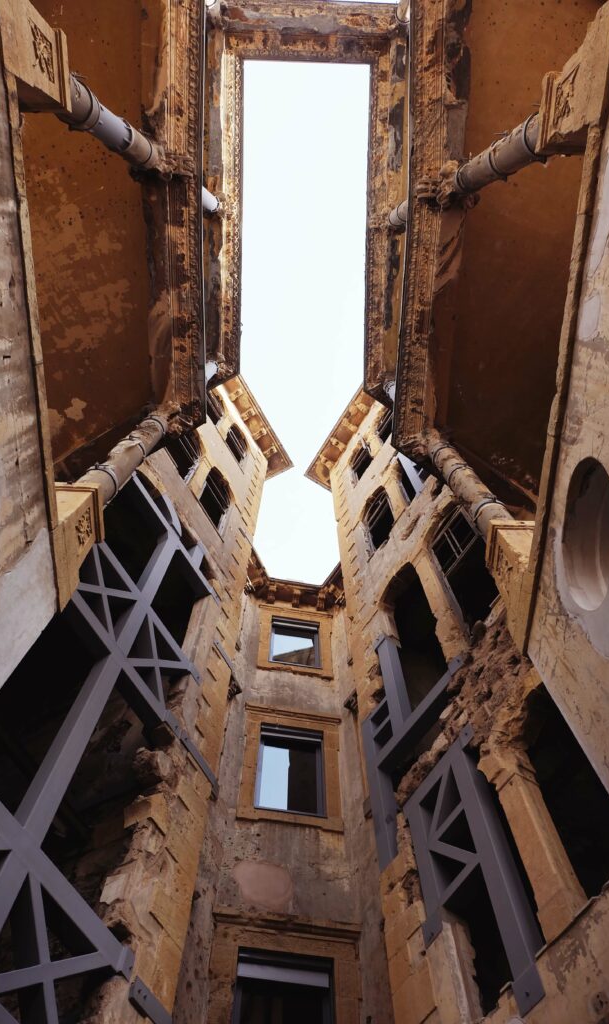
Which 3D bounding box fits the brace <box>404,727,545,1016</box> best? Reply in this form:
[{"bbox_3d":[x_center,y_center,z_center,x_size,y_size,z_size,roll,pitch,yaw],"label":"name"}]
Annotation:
[{"bbox_3d":[1.458,3.433,6.348,0.250,2.812,1.200,30,-73,-10],"label":"brace"}]

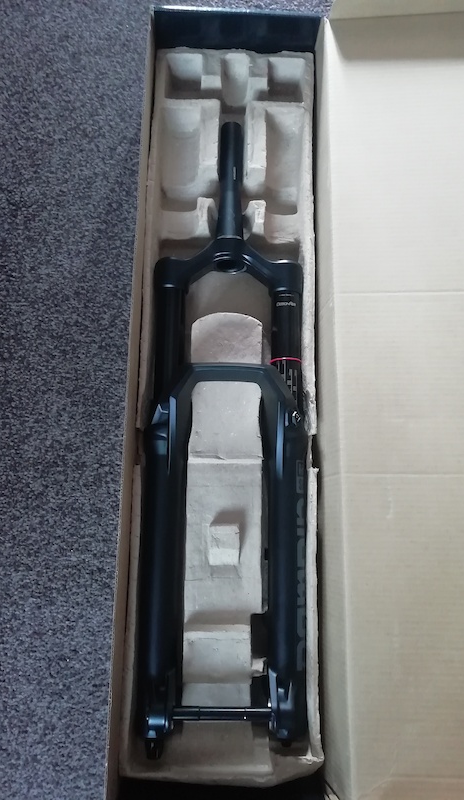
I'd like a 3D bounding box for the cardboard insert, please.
[{"bbox_3d":[-0.005,-0.028,0.787,0.222,0.087,0.925,1,78,-1],"label":"cardboard insert"}]

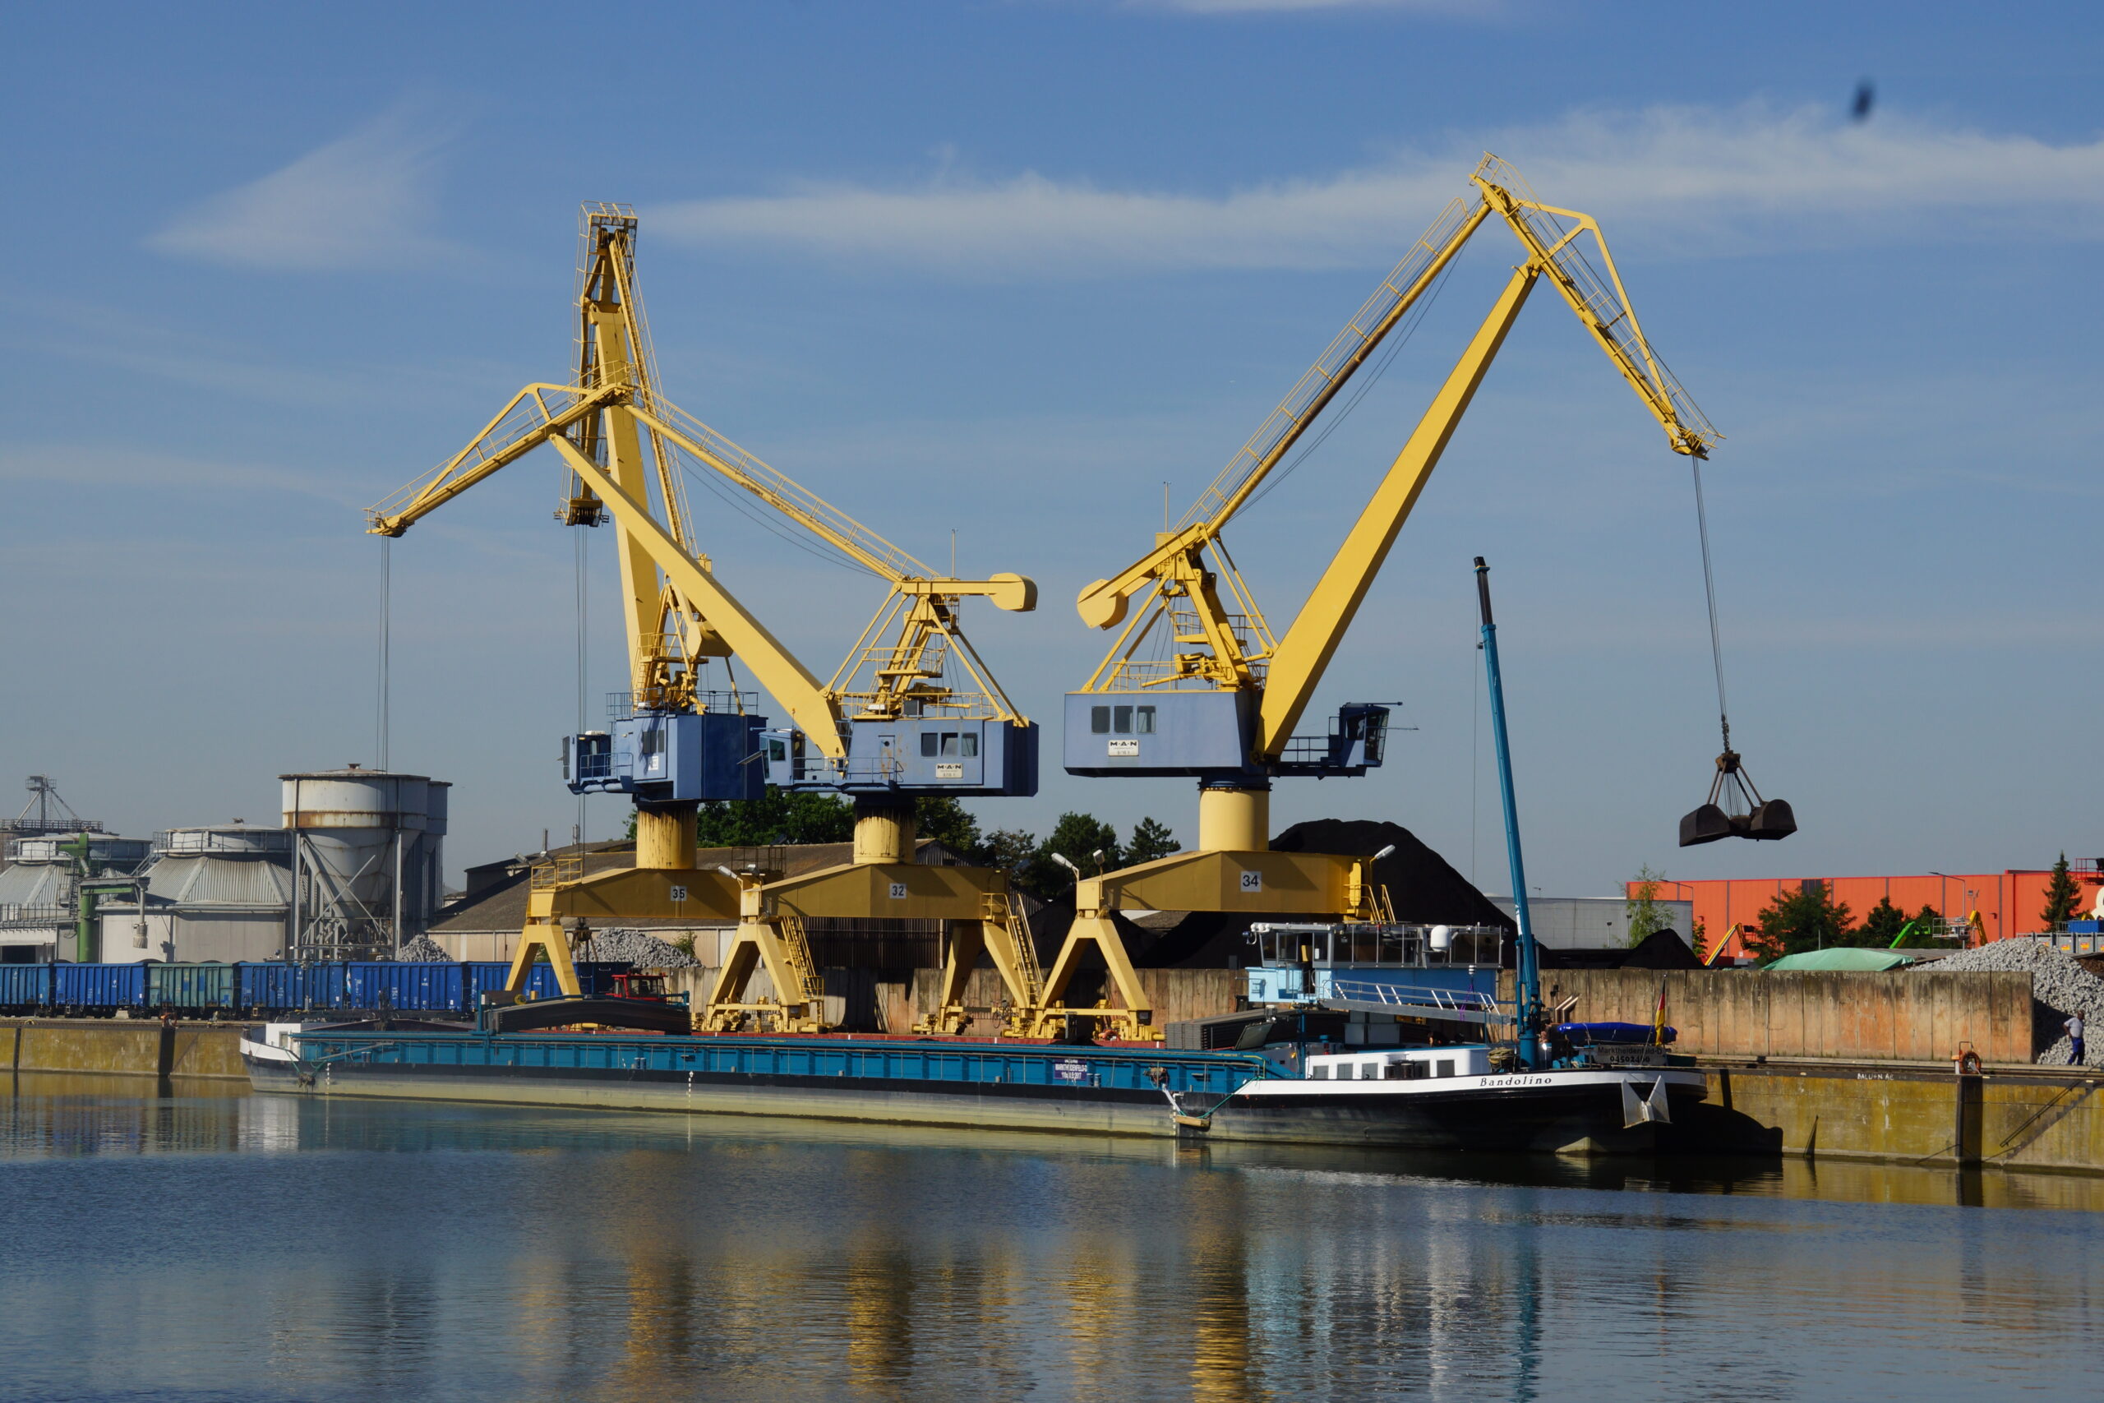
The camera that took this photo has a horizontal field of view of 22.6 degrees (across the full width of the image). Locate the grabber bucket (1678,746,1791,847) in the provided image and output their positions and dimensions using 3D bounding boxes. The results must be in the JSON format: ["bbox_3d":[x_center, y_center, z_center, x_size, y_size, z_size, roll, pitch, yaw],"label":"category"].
[{"bbox_3d":[25.117,3.525,192.960,3.700,3.300,2.000,-5,-3,-16],"label":"grabber bucket"}]

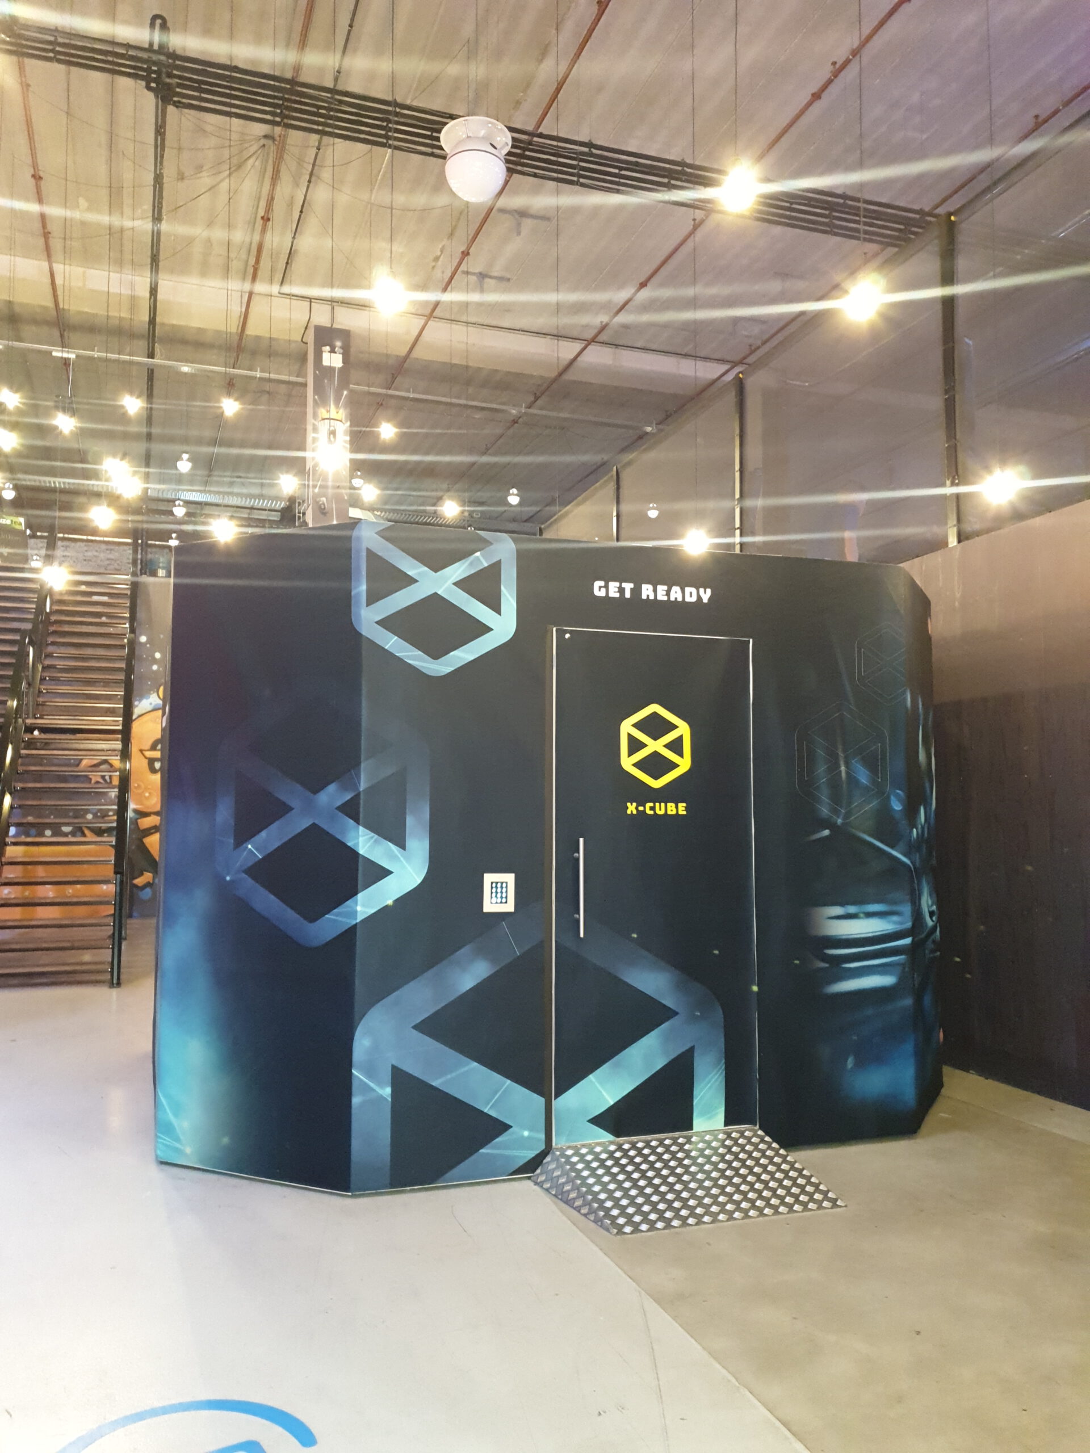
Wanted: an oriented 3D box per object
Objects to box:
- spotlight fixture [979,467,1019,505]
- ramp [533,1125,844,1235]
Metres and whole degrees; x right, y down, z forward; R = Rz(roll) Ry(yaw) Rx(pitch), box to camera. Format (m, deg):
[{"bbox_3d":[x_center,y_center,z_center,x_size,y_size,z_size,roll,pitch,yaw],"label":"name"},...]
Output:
[{"bbox_3d":[1.647,-0.869,3.950,0.135,0.140,0.135,1,-4,-17],"label":"spotlight fixture"},{"bbox_3d":[0.552,1.698,4.118,1.065,0.102,0.637,1,-4,-17],"label":"ramp"}]

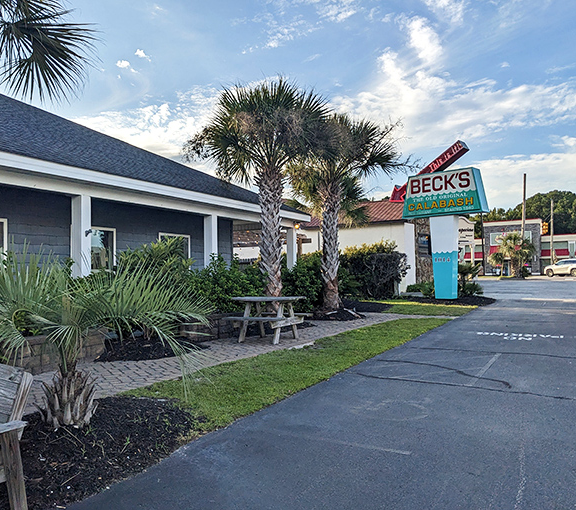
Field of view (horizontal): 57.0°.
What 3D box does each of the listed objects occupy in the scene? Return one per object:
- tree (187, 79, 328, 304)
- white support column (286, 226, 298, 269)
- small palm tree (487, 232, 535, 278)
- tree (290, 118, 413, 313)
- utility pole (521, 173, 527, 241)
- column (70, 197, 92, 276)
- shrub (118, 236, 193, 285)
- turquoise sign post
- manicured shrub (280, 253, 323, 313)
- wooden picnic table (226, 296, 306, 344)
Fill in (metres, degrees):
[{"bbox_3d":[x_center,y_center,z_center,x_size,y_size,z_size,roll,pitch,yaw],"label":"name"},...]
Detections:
[{"bbox_3d":[-0.623,-1.204,11.200,3.000,5.050,2.900,0,-2,0],"label":"tree"},{"bbox_3d":[0.115,0.300,16.000,0.220,2.350,0.220,-1,-2,29],"label":"white support column"},{"bbox_3d":[18.877,0.059,45.000,3.800,3.900,3.500,0,-2,0],"label":"small palm tree"},{"bbox_3d":[1.528,-1.074,13.400,3.000,4.950,2.900,0,-2,0],"label":"tree"},{"bbox_3d":[24.265,-3.266,55.000,0.300,10.500,0.300,0,-2,0],"label":"utility pole"},{"bbox_3d":[-3.582,0.100,9.250,0.220,2.350,0.220,-1,-2,29],"label":"column"},{"bbox_3d":[-2.366,0.585,9.400,1.200,1.800,1.300,-1,-2,29],"label":"shrub"},{"bbox_3d":[5.719,-0.724,19.200,0.600,4.620,3.100,1,-2,-44],"label":"turquoise sign post"},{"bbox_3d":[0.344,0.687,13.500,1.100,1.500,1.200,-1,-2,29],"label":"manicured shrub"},{"bbox_3d":[-0.326,1.140,9.420,1.200,0.760,1.350,-1,-2,25],"label":"wooden picnic table"}]

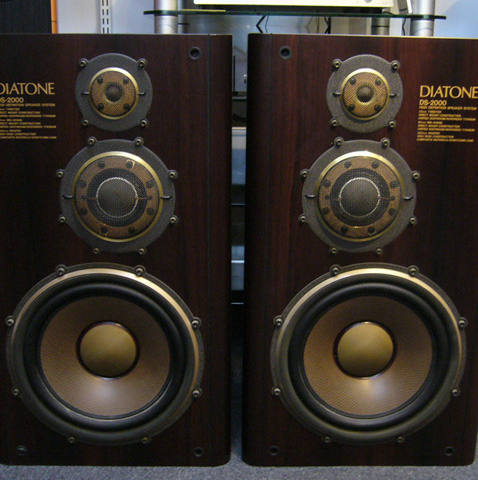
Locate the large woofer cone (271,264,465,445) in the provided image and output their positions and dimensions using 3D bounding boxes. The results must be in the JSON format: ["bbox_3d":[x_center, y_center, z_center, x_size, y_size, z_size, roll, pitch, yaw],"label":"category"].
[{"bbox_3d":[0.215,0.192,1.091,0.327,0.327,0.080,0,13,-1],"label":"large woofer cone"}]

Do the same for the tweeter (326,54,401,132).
[{"bbox_3d":[0.190,-0.220,0.978,0.118,0.118,0.035,0,13,-1],"label":"tweeter"}]

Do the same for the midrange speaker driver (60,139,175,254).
[{"bbox_3d":[-0.189,-0.066,1.007,0.184,0.184,0.045,1,13,0],"label":"midrange speaker driver"}]

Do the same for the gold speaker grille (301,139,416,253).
[{"bbox_3d":[0.188,-0.066,1.014,0.184,0.184,0.045,0,13,-1],"label":"gold speaker grille"}]

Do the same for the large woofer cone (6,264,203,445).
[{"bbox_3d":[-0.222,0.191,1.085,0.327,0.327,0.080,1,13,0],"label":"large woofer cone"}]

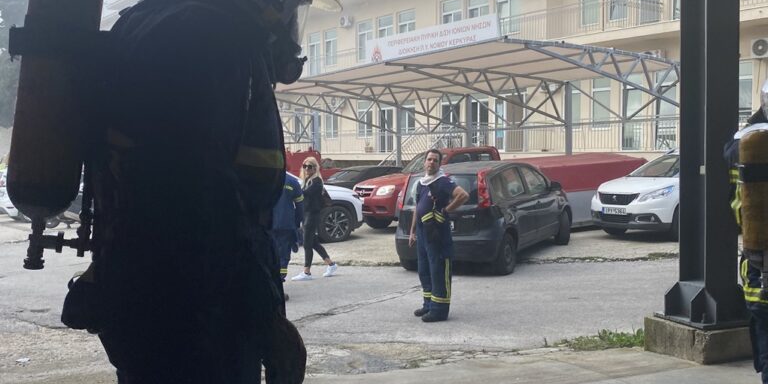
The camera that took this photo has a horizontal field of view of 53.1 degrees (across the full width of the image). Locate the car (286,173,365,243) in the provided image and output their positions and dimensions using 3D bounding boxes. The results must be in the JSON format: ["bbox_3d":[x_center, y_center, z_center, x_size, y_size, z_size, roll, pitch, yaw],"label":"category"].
[{"bbox_3d":[-2.478,0.208,14.418,4.350,1.600,1.820,-4,4,-30],"label":"car"}]

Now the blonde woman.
[{"bbox_3d":[-0.964,0.371,10.675,0.600,1.690,0.460,-2,3,-25],"label":"blonde woman"}]

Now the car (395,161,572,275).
[{"bbox_3d":[1.768,0.258,12.547,1.700,1.550,4.080,1,6,31],"label":"car"}]

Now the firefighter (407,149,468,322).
[{"bbox_3d":[0.553,0.450,8.033,0.600,1.780,0.420,2,4,38],"label":"firefighter"}]

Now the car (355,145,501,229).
[{"bbox_3d":[1.676,-0.117,17.609,5.050,1.750,1.800,-5,5,-31],"label":"car"}]

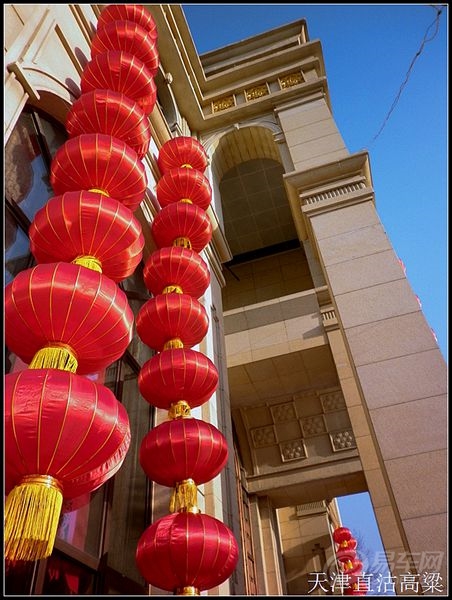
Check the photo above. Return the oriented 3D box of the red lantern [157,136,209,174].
[{"bbox_3d":[-0.524,-1.715,6.023,0.620,0.409,0.620,-3,-43,-3],"label":"red lantern"}]

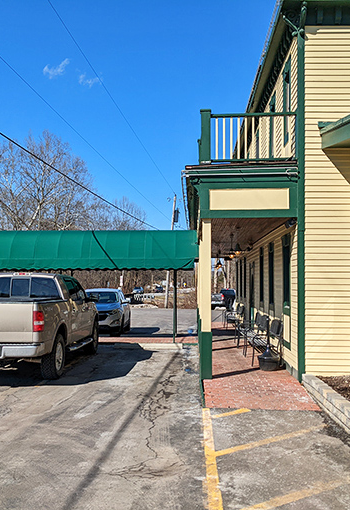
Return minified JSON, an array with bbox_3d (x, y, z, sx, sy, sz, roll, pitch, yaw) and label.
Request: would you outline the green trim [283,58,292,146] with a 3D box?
[{"bbox_3d":[2.320,-3.150,10.970,0.120,1.680,0.850,0,-3,1],"label":"green trim"}]

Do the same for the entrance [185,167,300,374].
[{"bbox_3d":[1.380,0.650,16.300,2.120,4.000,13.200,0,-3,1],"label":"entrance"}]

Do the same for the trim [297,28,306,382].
[{"bbox_3d":[2.355,-0.920,9.870,0.130,6.500,0.140,0,-3,1],"label":"trim"}]

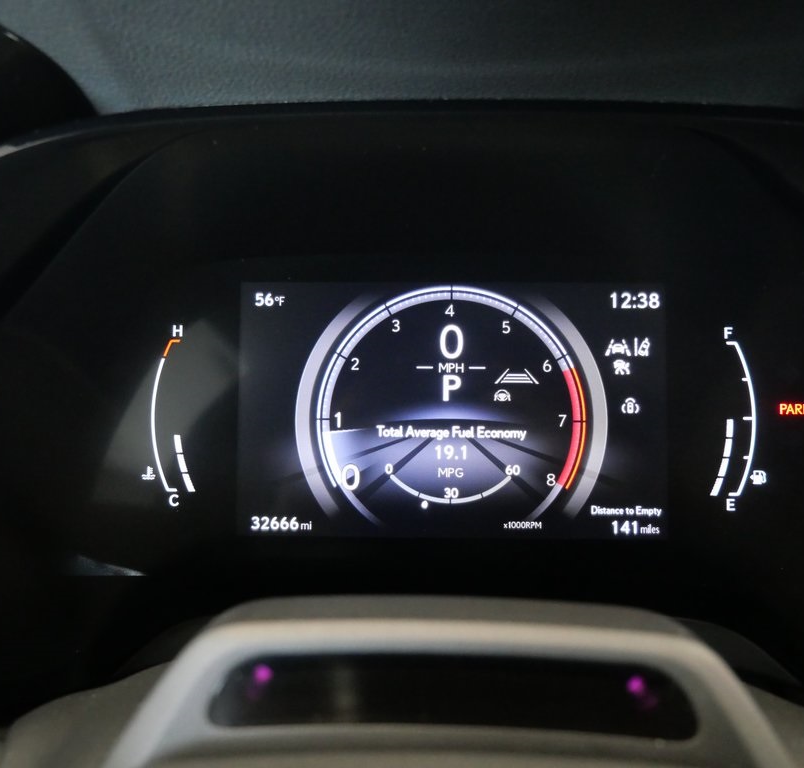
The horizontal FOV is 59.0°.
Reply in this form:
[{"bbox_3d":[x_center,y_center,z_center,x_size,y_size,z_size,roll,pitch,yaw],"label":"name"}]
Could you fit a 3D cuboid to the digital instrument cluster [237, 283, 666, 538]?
[{"bbox_3d":[0.019,0.010,0.270,0.159,0.095,0.013,0,-3,1],"label":"digital instrument cluster"}]

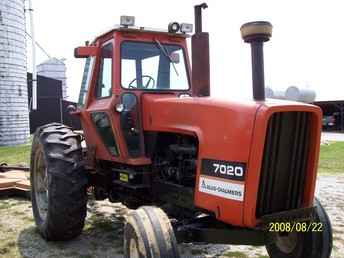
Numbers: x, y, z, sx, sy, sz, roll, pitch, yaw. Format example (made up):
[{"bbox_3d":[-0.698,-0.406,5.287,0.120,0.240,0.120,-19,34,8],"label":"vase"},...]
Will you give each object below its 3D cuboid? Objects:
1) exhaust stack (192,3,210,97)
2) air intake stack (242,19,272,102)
[{"bbox_3d":[0.313,-0.870,4.196,0.195,1.040,0.195,-2,1,-27],"label":"exhaust stack"},{"bbox_3d":[0.765,-0.592,3.337,0.275,0.720,0.275,-2,1,-27],"label":"air intake stack"}]

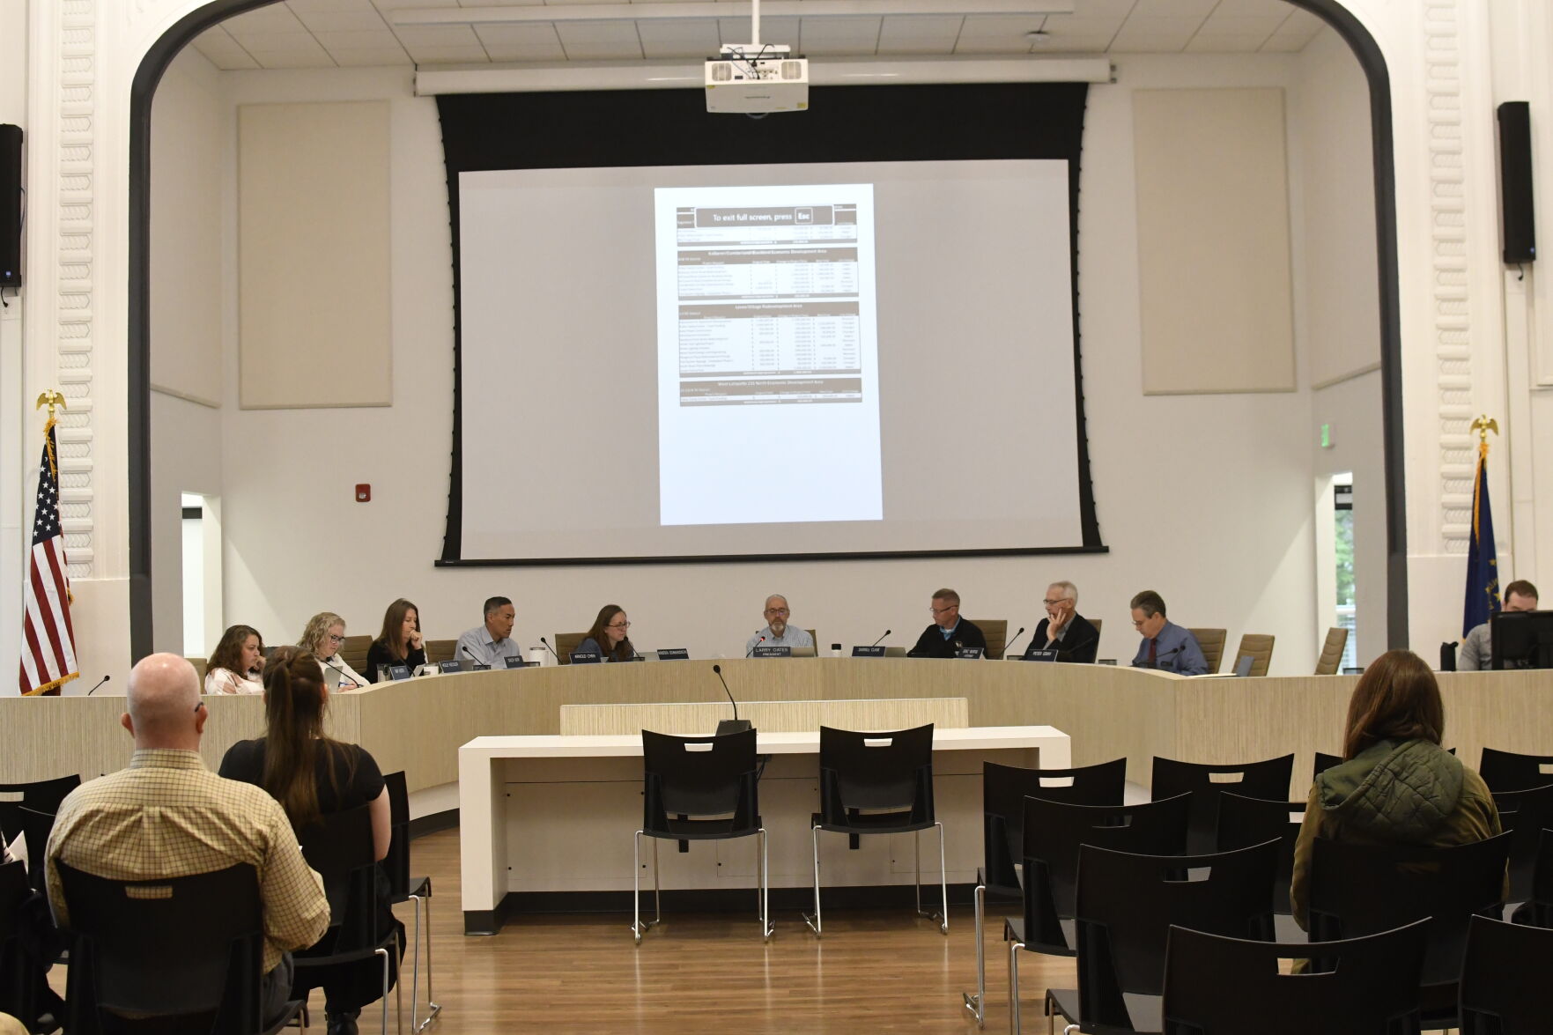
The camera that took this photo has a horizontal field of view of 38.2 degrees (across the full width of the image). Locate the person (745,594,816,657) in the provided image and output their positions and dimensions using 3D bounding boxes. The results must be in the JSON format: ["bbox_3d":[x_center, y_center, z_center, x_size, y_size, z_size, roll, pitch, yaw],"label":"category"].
[{"bbox_3d":[0.028,1.171,14.844,0.520,1.312,0.800,-1,-1,0],"label":"person"}]

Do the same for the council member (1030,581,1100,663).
[{"bbox_3d":[1.696,1.074,13.521,0.800,1.376,0.550,0,-2,-43],"label":"council member"}]

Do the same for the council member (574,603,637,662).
[{"bbox_3d":[-1.067,1.212,14.811,0.500,1.269,0.800,0,-2,-38],"label":"council member"}]

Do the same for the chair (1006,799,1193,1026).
[{"bbox_3d":[0.910,1.183,6.289,0.520,0.845,0.560,-1,-2,0],"label":"chair"}]

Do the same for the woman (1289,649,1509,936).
[{"bbox_3d":[1.429,0.940,5.346,0.500,1.260,0.740,-1,-2,-2],"label":"woman"}]

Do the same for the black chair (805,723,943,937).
[{"bbox_3d":[0.398,1.256,9.229,0.520,0.835,0.570,-1,-1,-4],"label":"black chair"}]

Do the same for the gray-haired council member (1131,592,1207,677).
[{"bbox_3d":[2.074,1.069,11.825,0.500,1.320,0.700,-2,-2,38],"label":"gray-haired council member"}]

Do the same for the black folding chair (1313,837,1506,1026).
[{"bbox_3d":[1.440,1.143,5.197,0.520,0.845,0.560,-1,-2,1],"label":"black folding chair"}]

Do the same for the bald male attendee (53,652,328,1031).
[{"bbox_3d":[-1.291,0.958,5.277,0.620,1.289,0.830,-1,-2,8],"label":"bald male attendee"}]

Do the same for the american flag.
[{"bbox_3d":[-4.349,0.246,13.400,0.340,1.680,0.230,-1,-2,0],"label":"american flag"}]

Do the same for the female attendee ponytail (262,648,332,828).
[{"bbox_3d":[-1.354,0.620,6.346,0.205,0.510,0.210,-2,-2,14],"label":"female attendee ponytail"}]

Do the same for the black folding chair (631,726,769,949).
[{"bbox_3d":[-0.294,1.267,9.146,0.520,0.835,0.570,-1,-1,1],"label":"black folding chair"}]

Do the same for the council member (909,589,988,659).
[{"bbox_3d":[1.087,1.133,14.074,0.510,1.350,0.700,-2,-2,18],"label":"council member"}]

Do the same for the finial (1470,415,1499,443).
[{"bbox_3d":[4.012,-0.502,12.715,0.160,0.165,0.075,-1,-1,0],"label":"finial"}]

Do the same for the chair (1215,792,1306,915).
[{"bbox_3d":[1.421,1.161,6.293,0.520,0.835,0.570,-1,-1,-3],"label":"chair"}]

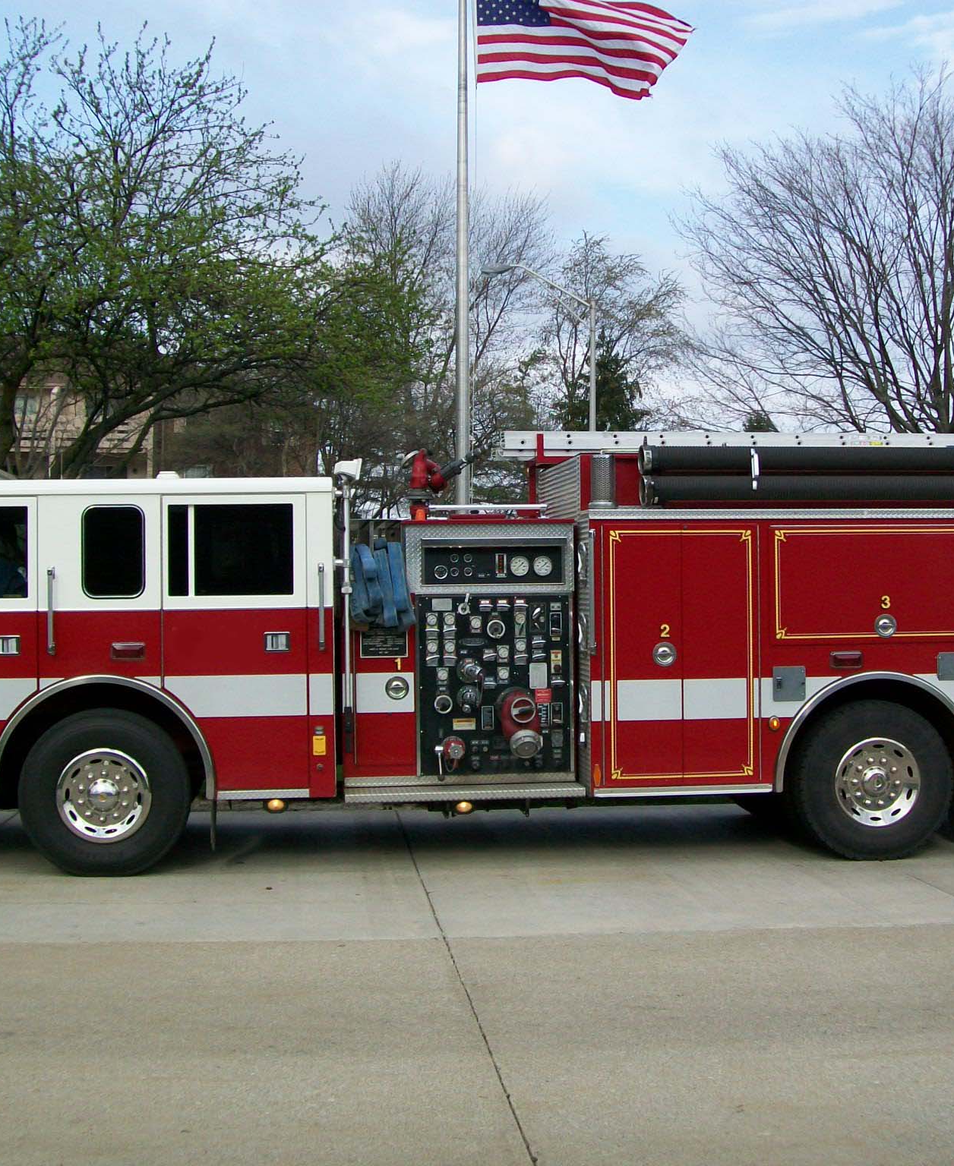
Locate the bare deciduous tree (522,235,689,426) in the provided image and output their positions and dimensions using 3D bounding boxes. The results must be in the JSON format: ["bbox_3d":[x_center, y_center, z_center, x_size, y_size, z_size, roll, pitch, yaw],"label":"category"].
[{"bbox_3d":[3.850,-4.400,48.000,5.000,12.000,5.000,0,0,0],"label":"bare deciduous tree"}]

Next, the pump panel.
[{"bbox_3d":[0.090,0.470,10.720,1.140,1.720,0.220,0,0,-6],"label":"pump panel"}]

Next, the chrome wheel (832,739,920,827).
[{"bbox_3d":[2.645,1.320,10.720,0.600,0.600,0.200,0,0,-6],"label":"chrome wheel"}]

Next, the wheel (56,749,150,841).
[{"bbox_3d":[-2.365,1.350,10.260,0.600,0.600,0.200,0,0,-6],"label":"wheel"}]

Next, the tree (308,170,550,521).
[{"bbox_3d":[-1.330,-5.700,50.000,7.400,14.500,7.000,0,0,0],"label":"tree"}]

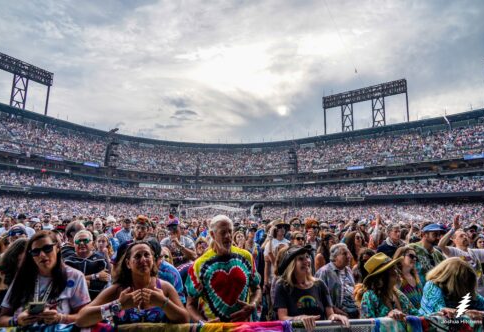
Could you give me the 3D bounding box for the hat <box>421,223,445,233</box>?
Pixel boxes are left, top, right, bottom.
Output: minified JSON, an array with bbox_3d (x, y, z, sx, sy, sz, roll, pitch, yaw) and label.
[{"bbox_3d":[2.221,0.713,3.850,0.270,0.120,0.190,-4,-9,30],"label":"hat"}]

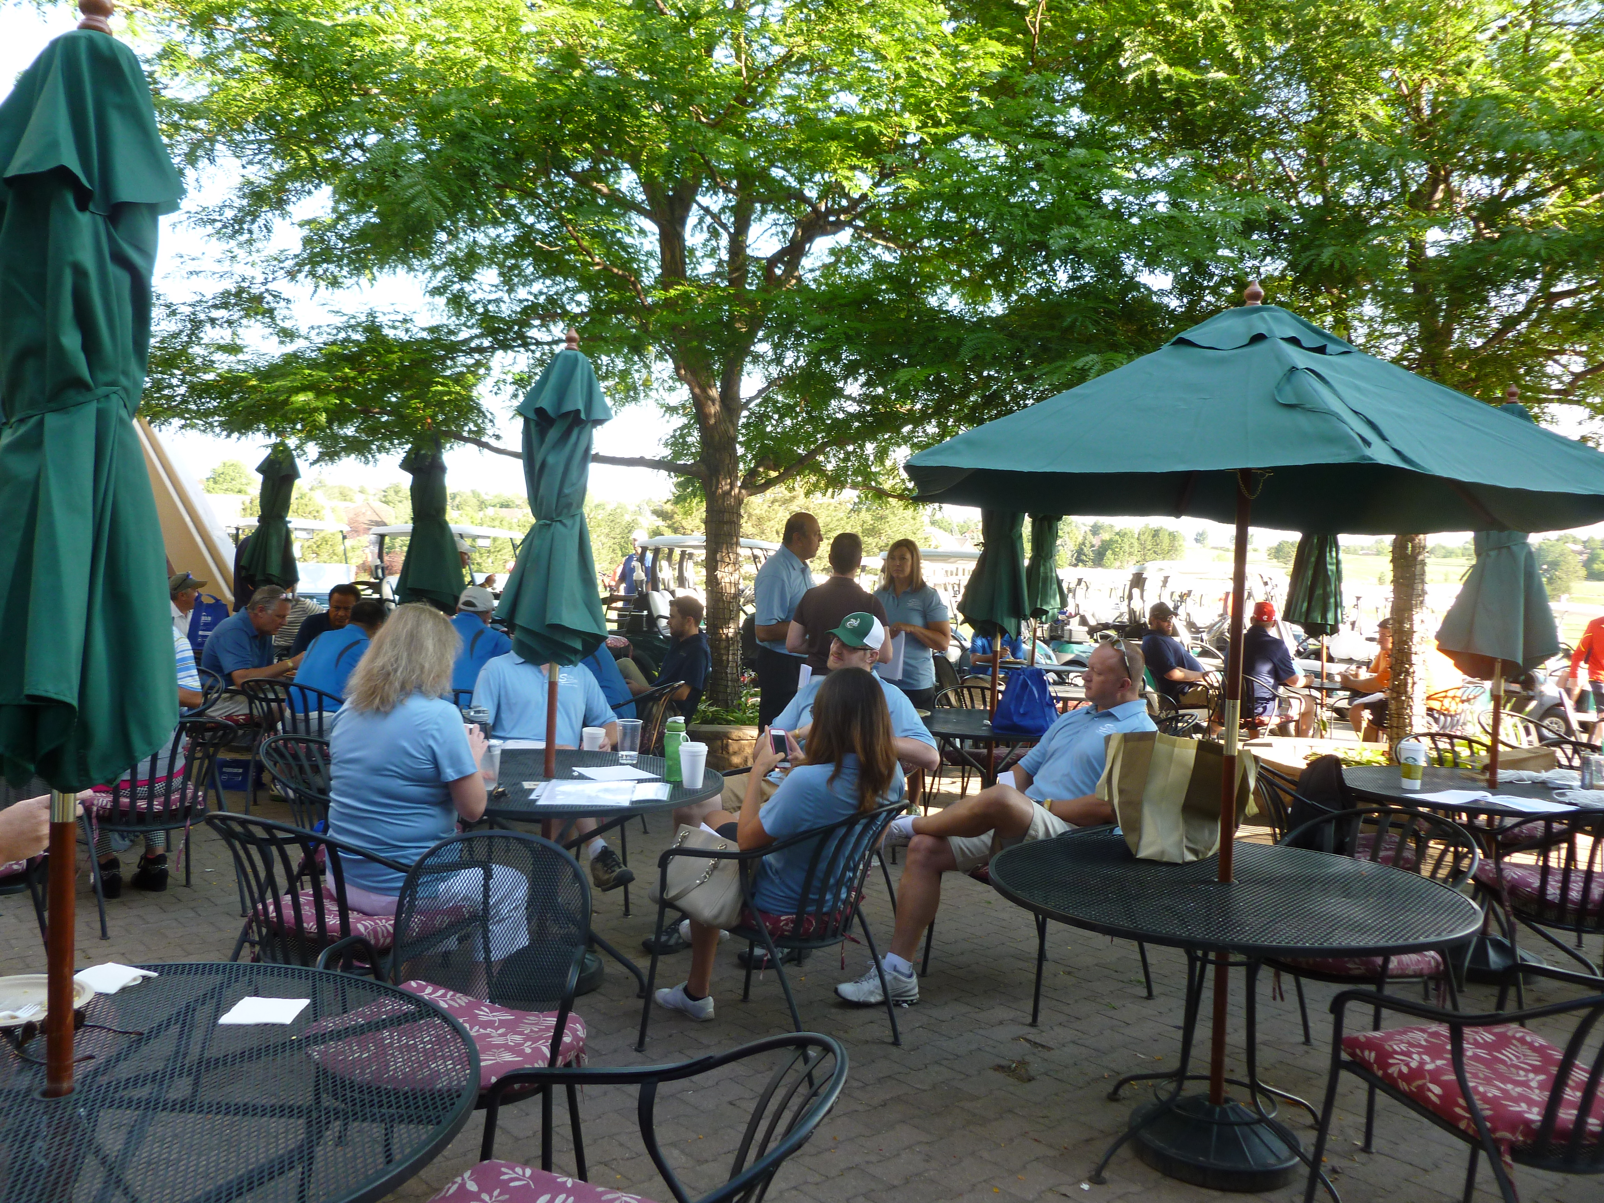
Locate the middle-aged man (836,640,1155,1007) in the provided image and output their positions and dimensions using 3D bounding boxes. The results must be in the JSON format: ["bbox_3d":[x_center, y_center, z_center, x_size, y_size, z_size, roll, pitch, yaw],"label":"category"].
[{"bbox_3d":[0.720,0.771,4.737,1.150,1.260,0.650,1,1,-28],"label":"middle-aged man"}]

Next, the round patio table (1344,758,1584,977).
[{"bbox_3d":[2.758,1.113,5.209,1.220,0.725,1.220,2,1,0],"label":"round patio table"}]

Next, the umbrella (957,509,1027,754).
[{"bbox_3d":[1.032,0.243,7.056,0.410,2.240,0.410,2,1,0],"label":"umbrella"}]

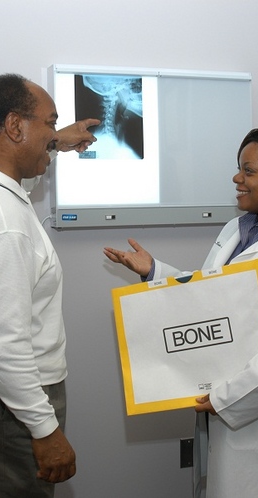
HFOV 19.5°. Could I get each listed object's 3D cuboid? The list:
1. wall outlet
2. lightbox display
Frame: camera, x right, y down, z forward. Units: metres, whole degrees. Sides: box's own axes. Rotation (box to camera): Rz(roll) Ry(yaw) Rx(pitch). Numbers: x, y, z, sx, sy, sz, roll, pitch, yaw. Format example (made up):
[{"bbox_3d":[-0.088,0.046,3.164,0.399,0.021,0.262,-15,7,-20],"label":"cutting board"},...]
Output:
[{"bbox_3d":[0.226,0.764,2.799,0.071,0.114,0.010,-2,3,-19],"label":"wall outlet"},{"bbox_3d":[0.091,-0.359,2.667,0.740,0.542,0.083,-2,3,-19],"label":"lightbox display"}]

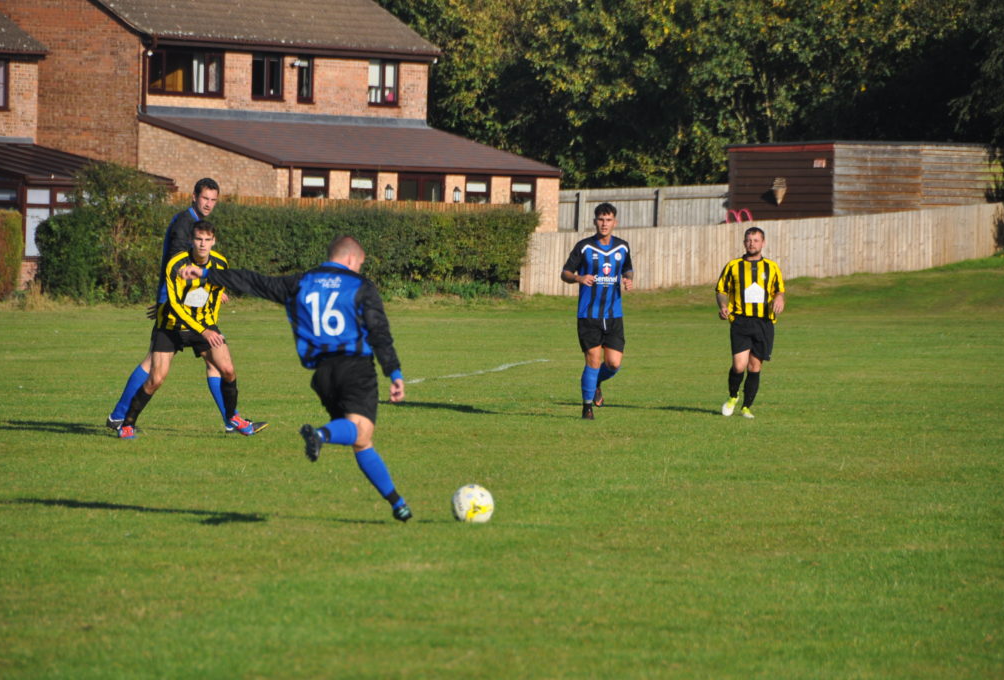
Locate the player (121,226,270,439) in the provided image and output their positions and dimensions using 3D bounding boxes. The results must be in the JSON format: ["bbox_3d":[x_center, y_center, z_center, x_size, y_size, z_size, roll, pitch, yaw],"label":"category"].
[{"bbox_3d":[-2.215,-0.075,61.000,0.880,1.540,0.620,1,1,-23],"label":"player"}]

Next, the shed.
[{"bbox_3d":[7.733,-3.008,182.159,2.600,2.300,7.000,2,1,33],"label":"shed"}]

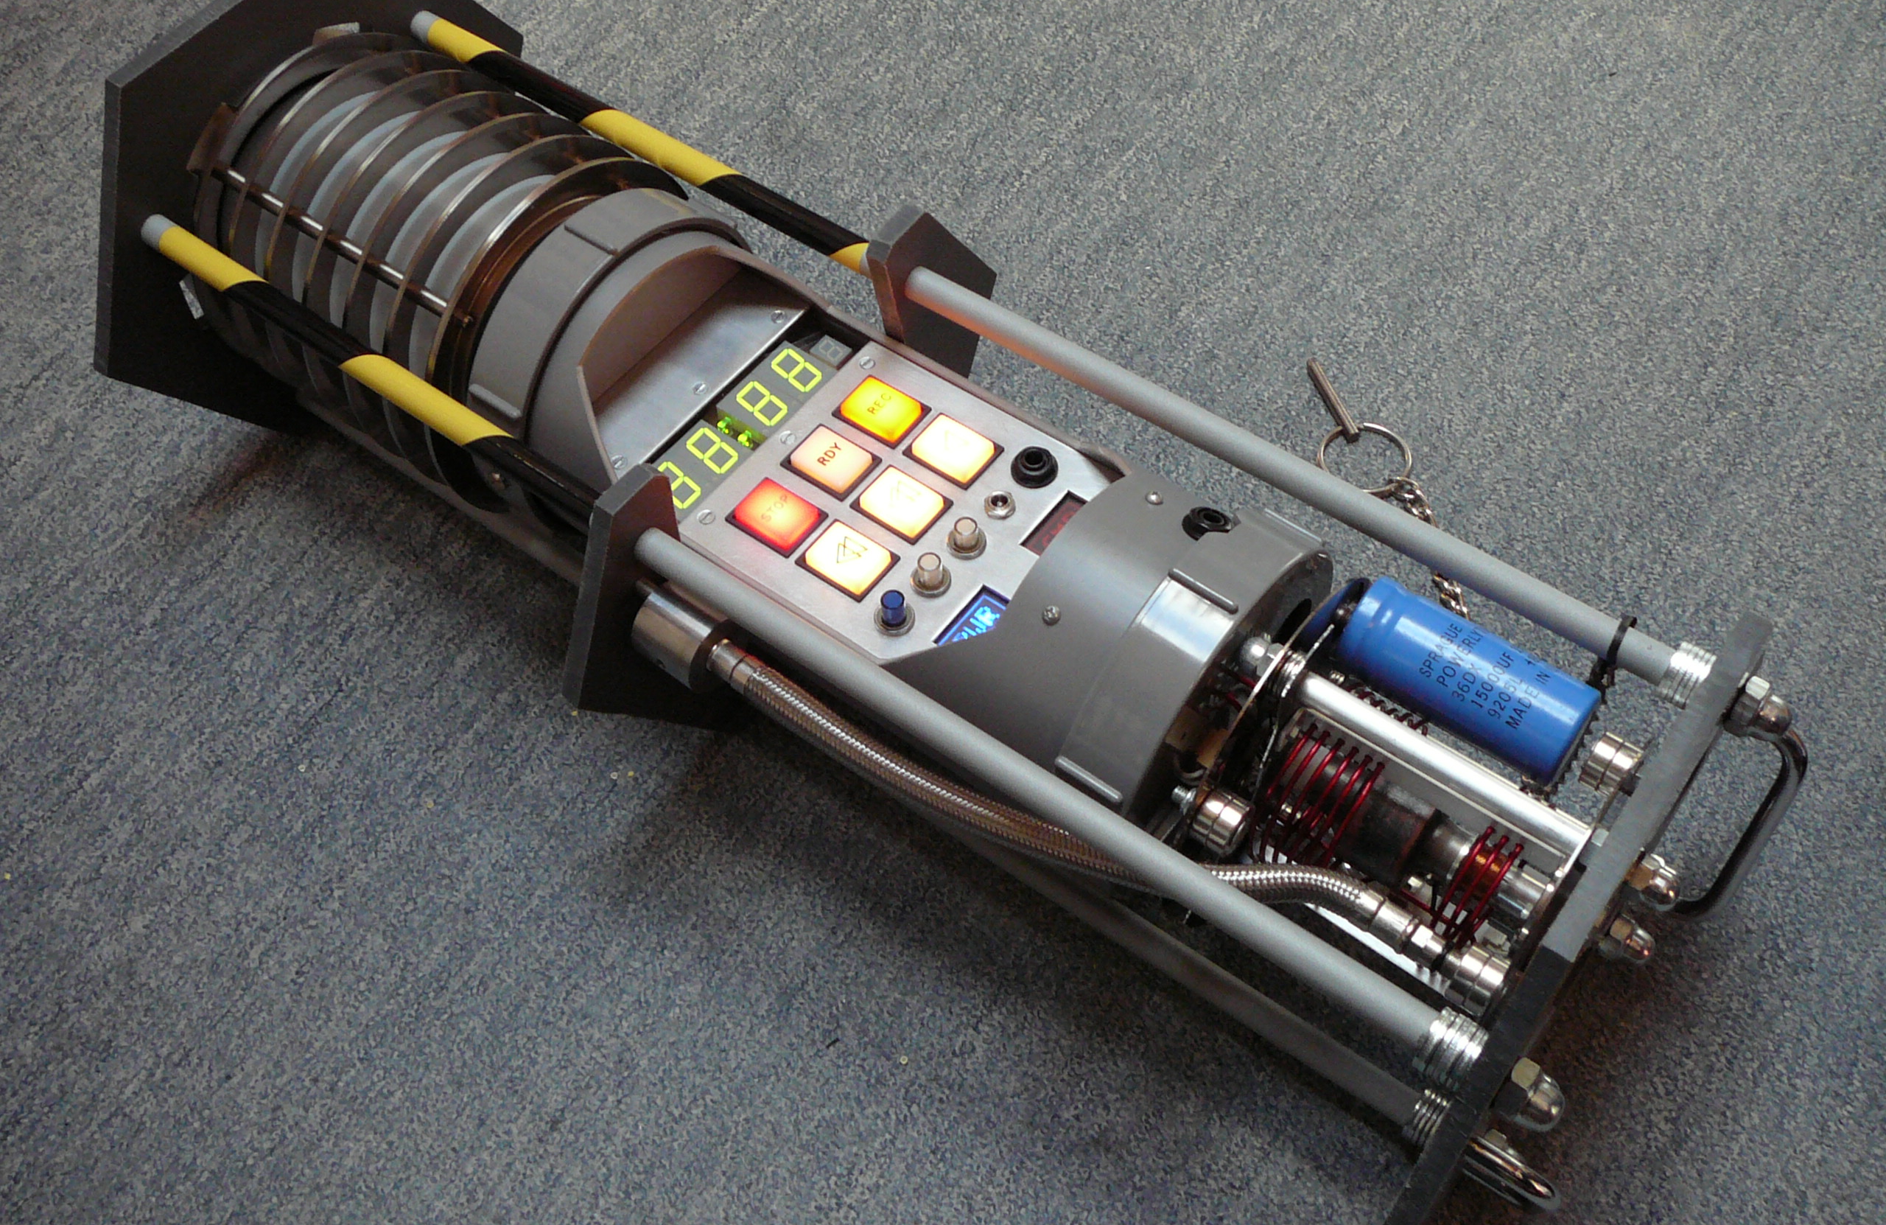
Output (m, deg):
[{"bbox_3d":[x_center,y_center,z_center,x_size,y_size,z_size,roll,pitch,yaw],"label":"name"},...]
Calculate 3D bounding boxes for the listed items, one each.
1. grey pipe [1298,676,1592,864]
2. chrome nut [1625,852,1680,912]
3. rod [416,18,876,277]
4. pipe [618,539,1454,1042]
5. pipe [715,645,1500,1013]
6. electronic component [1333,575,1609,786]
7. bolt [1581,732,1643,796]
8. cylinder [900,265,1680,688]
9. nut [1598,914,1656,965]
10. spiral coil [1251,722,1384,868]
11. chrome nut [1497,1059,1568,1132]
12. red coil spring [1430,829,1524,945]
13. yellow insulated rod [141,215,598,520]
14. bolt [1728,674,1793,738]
[{"bbox_3d":[0.122,0.036,0.478,0.080,0.008,0.008,31,64,23],"label":"grey pipe"},{"bbox_3d":[0.205,0.078,0.553,0.015,0.014,0.014,31,64,22],"label":"chrome nut"},{"bbox_3d":[-0.100,-0.158,0.635,0.215,0.010,0.010,31,64,23],"label":"rod"},{"bbox_3d":[0.019,0.049,0.597,0.298,0.013,0.013,31,64,22],"label":"pipe"},{"bbox_3d":[0.033,0.053,0.512,0.237,0.015,0.034,21,93,23],"label":"pipe"},{"bbox_3d":[0.172,0.022,0.629,0.079,0.035,0.035,31,64,22],"label":"electronic component"},{"bbox_3d":[0.173,0.040,0.496,0.010,0.015,0.015,31,64,23],"label":"bolt"},{"bbox_3d":[0.109,-0.053,0.658,0.298,0.013,0.013,31,64,22],"label":"cylinder"},{"bbox_3d":[0.177,0.085,0.493,0.012,0.011,0.011,31,64,23],"label":"nut"},{"bbox_3d":[0.125,0.061,0.634,0.029,0.042,0.042,31,64,22],"label":"spiral coil"},{"bbox_3d":[0.163,0.134,0.528,0.017,0.017,0.017,31,64,22],"label":"chrome nut"},{"bbox_3d":[0.171,0.088,0.611,0.014,0.037,0.037,31,64,22],"label":"red coil spring"},{"bbox_3d":[-0.175,-0.075,0.587,0.214,0.010,0.010,31,64,23],"label":"yellow insulated rod"},{"bbox_3d":[0.207,0.026,0.484,0.015,0.015,0.015,31,64,23],"label":"bolt"}]

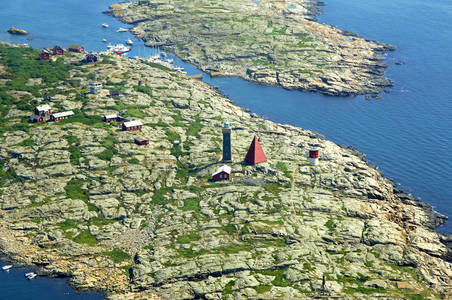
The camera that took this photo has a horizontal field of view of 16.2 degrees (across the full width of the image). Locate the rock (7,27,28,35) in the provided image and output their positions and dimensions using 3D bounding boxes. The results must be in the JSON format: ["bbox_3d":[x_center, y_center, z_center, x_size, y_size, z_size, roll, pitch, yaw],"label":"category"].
[{"bbox_3d":[-202.680,-115.900,1556.040,21.000,3.800,12.000,-1,17,0],"label":"rock"}]

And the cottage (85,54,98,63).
[{"bbox_3d":[-118.300,-82.240,1413.650,9.300,7.000,9.000,1,17,7],"label":"cottage"}]

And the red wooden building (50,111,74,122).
[{"bbox_3d":[-124.990,-26.180,1218.470,18.000,4.800,6.400,-13,21,-35],"label":"red wooden building"}]

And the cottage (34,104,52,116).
[{"bbox_3d":[-138.700,-30.610,1205.840,10.500,6.800,8.200,-7,19,-23],"label":"cottage"}]

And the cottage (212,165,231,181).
[{"bbox_3d":[-2.570,15.550,1059.700,11.500,6.200,11.800,1,17,6],"label":"cottage"}]

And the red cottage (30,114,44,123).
[{"bbox_3d":[-140.650,-23.650,1187.500,8.000,4.200,4.800,14,22,38],"label":"red cottage"}]

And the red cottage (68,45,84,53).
[{"bbox_3d":[-137.500,-93.480,1464.310,8.000,5.200,11.000,-15,22,-38],"label":"red cottage"}]

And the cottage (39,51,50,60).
[{"bbox_3d":[-162.340,-85.350,1429.100,7.800,7.000,8.000,-2,17,-6],"label":"cottage"}]

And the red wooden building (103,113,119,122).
[{"bbox_3d":[-85.270,-24.170,1185.100,10.300,4.600,6.300,-7,18,-21],"label":"red wooden building"}]

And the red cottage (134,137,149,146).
[{"bbox_3d":[-59.920,-6.750,1132.580,6.000,4.000,7.500,-11,20,-31],"label":"red cottage"}]

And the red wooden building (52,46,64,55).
[{"bbox_3d":[-147.870,-87.790,1404.810,6.500,5.800,7.500,-8,19,-26],"label":"red wooden building"}]

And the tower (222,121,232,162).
[{"bbox_3d":[0.660,-6.030,1053.260,6.300,29.000,6.300,-1,17,-3],"label":"tower"}]

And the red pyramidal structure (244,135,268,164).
[{"bbox_3d":[20.630,-1.000,1084.250,10.900,17.800,10.900,-14,21,-36],"label":"red pyramidal structure"}]

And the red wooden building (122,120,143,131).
[{"bbox_3d":[-67.870,-18.760,1166.380,13.200,5.200,6.700,-9,19,-27],"label":"red wooden building"}]

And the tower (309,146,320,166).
[{"bbox_3d":[60.660,3.840,1089.890,6.800,12.200,6.800,-1,17,0],"label":"tower"}]

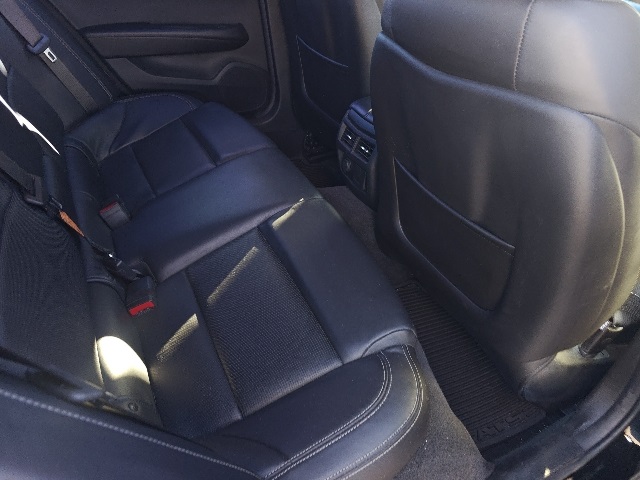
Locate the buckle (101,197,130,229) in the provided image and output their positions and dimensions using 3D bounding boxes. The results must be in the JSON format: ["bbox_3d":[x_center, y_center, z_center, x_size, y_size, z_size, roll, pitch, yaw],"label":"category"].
[{"bbox_3d":[-0.494,-0.063,1.027,0.046,0.060,0.026,-30,41,-8],"label":"buckle"}]

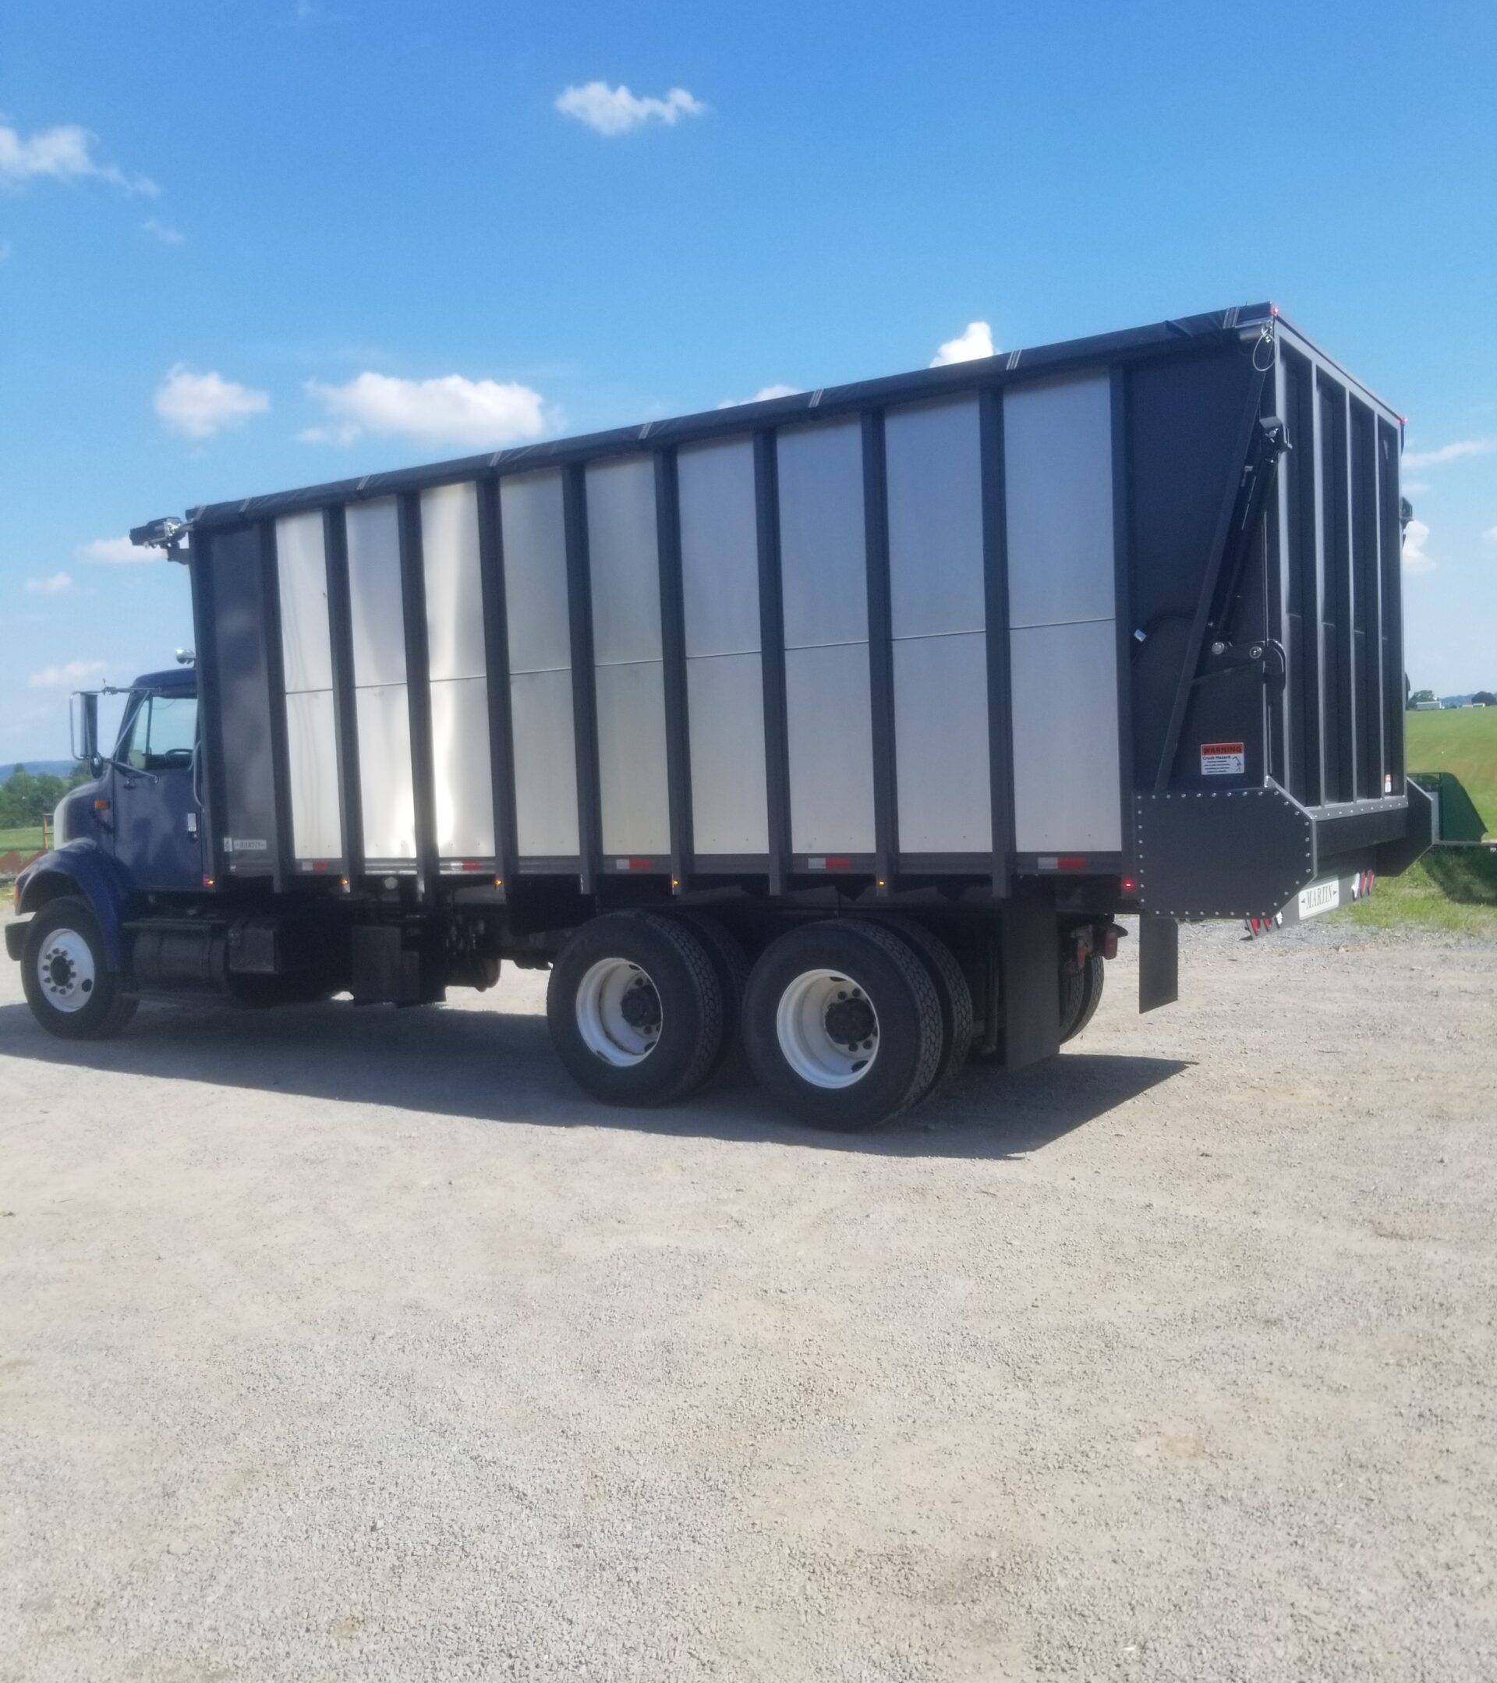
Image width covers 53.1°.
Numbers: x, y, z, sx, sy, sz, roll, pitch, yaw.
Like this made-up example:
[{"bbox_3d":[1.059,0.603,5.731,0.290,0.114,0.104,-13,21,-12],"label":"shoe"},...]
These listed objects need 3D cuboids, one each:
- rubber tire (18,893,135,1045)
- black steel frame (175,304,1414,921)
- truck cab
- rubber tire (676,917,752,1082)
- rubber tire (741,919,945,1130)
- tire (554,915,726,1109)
[{"bbox_3d":[-4.947,0.933,11.103,1.040,1.040,0.280,-1,4,27],"label":"rubber tire"},{"bbox_3d":[0.013,-0.991,8.914,6.900,2.440,2.600,0,4,34],"label":"black steel frame"},{"bbox_3d":[-4.072,-0.496,11.661,2.290,1.650,2.200,0,4,34],"label":"truck cab"},{"bbox_3d":[-0.455,0.888,8.488,1.040,1.040,0.280,0,4,34],"label":"rubber tire"},{"bbox_3d":[0.460,0.906,7.492,1.040,1.040,0.280,0,4,34],"label":"rubber tire"},{"bbox_3d":[-0.634,0.912,8.217,1.040,1.040,0.280,0,4,34],"label":"tire"}]

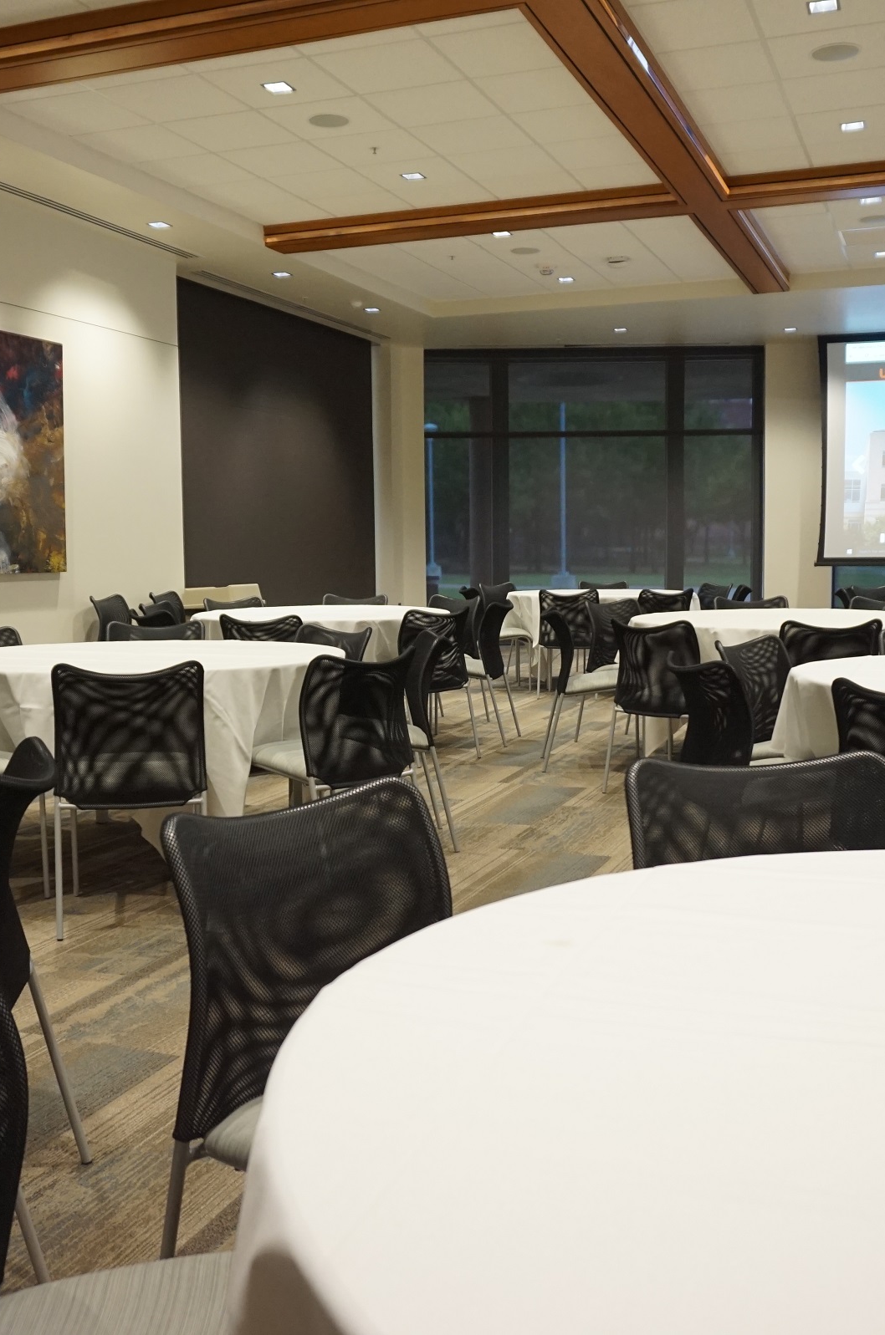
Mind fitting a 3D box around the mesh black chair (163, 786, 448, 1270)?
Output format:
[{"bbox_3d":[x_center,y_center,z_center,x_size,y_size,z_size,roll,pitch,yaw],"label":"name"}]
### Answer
[{"bbox_3d":[-0.074,0.598,1.767,0.550,0.828,0.470,4,7,44],"label":"mesh black chair"}]

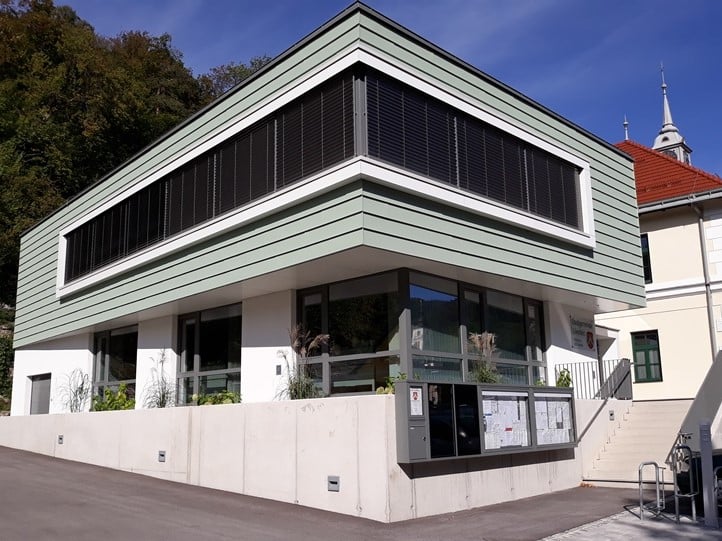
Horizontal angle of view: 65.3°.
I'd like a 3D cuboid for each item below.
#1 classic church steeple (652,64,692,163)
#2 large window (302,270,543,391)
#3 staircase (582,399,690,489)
[{"bbox_3d":[15.869,-8.011,29.335,1.400,6.160,1.400,12,-19,-42],"label":"classic church steeple"},{"bbox_3d":[1.851,1.935,14.645,5.600,2.580,3.350,12,-19,-42],"label":"large window"},{"bbox_3d":[6.474,3.793,12.525,3.041,1.790,1.900,11,-18,-41],"label":"staircase"}]

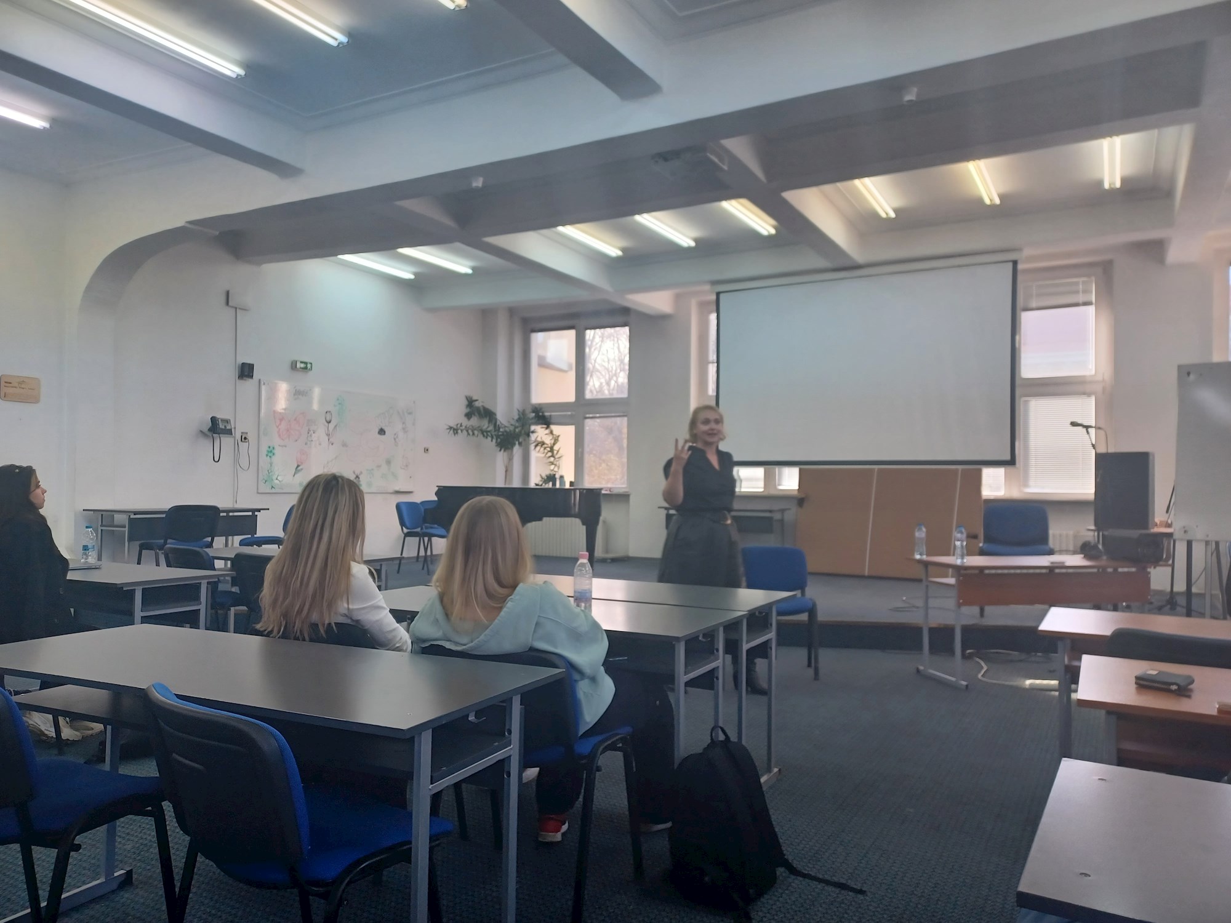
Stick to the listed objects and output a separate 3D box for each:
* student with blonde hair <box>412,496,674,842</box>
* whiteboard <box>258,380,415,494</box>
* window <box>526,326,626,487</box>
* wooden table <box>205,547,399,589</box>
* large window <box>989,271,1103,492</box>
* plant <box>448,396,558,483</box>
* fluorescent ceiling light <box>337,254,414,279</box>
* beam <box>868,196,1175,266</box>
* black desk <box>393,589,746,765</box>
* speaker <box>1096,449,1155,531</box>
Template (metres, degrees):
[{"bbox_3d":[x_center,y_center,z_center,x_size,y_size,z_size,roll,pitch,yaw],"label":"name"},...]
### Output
[{"bbox_3d":[-0.178,0.710,2.914,0.640,1.194,0.910,0,-2,29],"label":"student with blonde hair"},{"bbox_3d":[-3.262,-0.233,10.695,0.030,1.246,2.449,0,-2,29],"label":"whiteboard"},{"bbox_3d":[-0.543,-0.821,12.725,1.820,2.400,0.140,0,-2,29],"label":"window"},{"bbox_3d":[-2.197,0.983,5.828,1.610,0.754,0.620,0,-2,29],"label":"wooden table"},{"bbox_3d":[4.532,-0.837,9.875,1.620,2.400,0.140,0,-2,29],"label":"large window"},{"bbox_3d":[-1.520,0.238,12.000,1.500,2.150,1.300,0,-2,30],"label":"plant"},{"bbox_3d":[-2.996,-2.469,11.234,0.160,0.090,1.300,0,-2,29],"label":"fluorescent ceiling light"},{"bbox_3d":[3.864,-2.216,8.748,2.770,0.320,0.360,0,-2,29],"label":"beam"},{"bbox_3d":[-0.354,0.943,3.469,1.610,0.754,0.620,0,-2,29],"label":"black desk"},{"bbox_3d":[3.775,0.222,6.616,0.355,0.580,0.330,-1,-2,41],"label":"speaker"}]

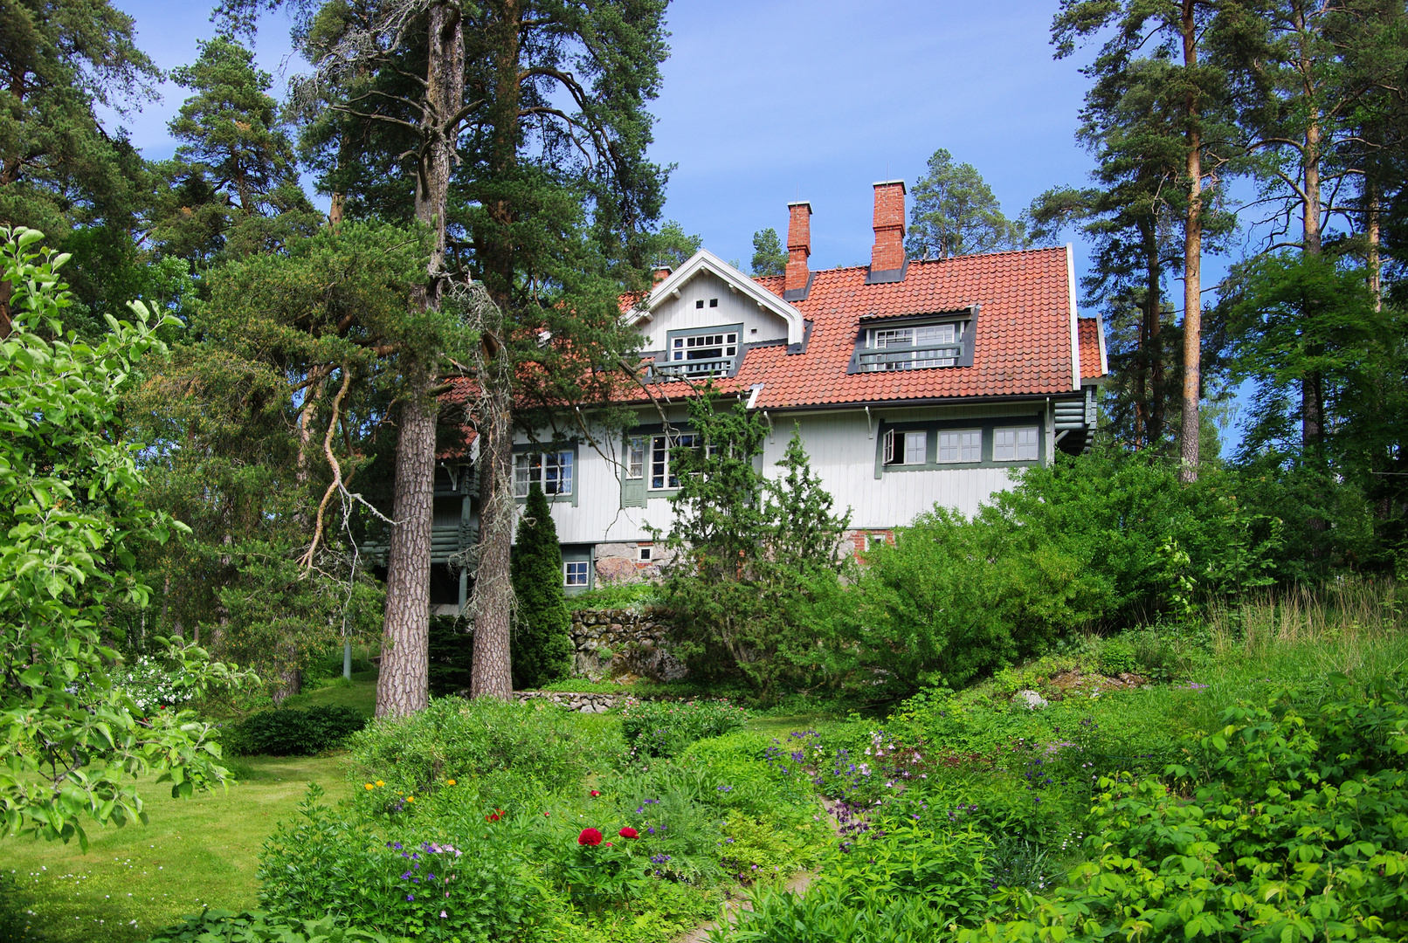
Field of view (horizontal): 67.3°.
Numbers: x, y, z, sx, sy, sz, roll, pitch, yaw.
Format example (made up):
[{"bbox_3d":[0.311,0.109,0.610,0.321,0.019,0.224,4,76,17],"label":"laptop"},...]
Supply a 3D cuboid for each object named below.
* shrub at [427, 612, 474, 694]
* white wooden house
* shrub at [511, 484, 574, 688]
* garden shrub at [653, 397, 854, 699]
[{"bbox_3d":[-5.994,4.314,25.000,1.700,1.871,1.600,1,-8,0],"label":"shrub"},{"bbox_3d":[2.015,-2.081,33.381,19.594,13.029,11.110,-2,-9,16],"label":"white wooden house"},{"bbox_3d":[-3.753,2.627,24.300,1.400,4.582,1.400,1,-8,0],"label":"shrub"},{"bbox_3d":[1.067,1.647,22.800,4.200,6.235,3.600,1,-8,0],"label":"garden shrub"}]

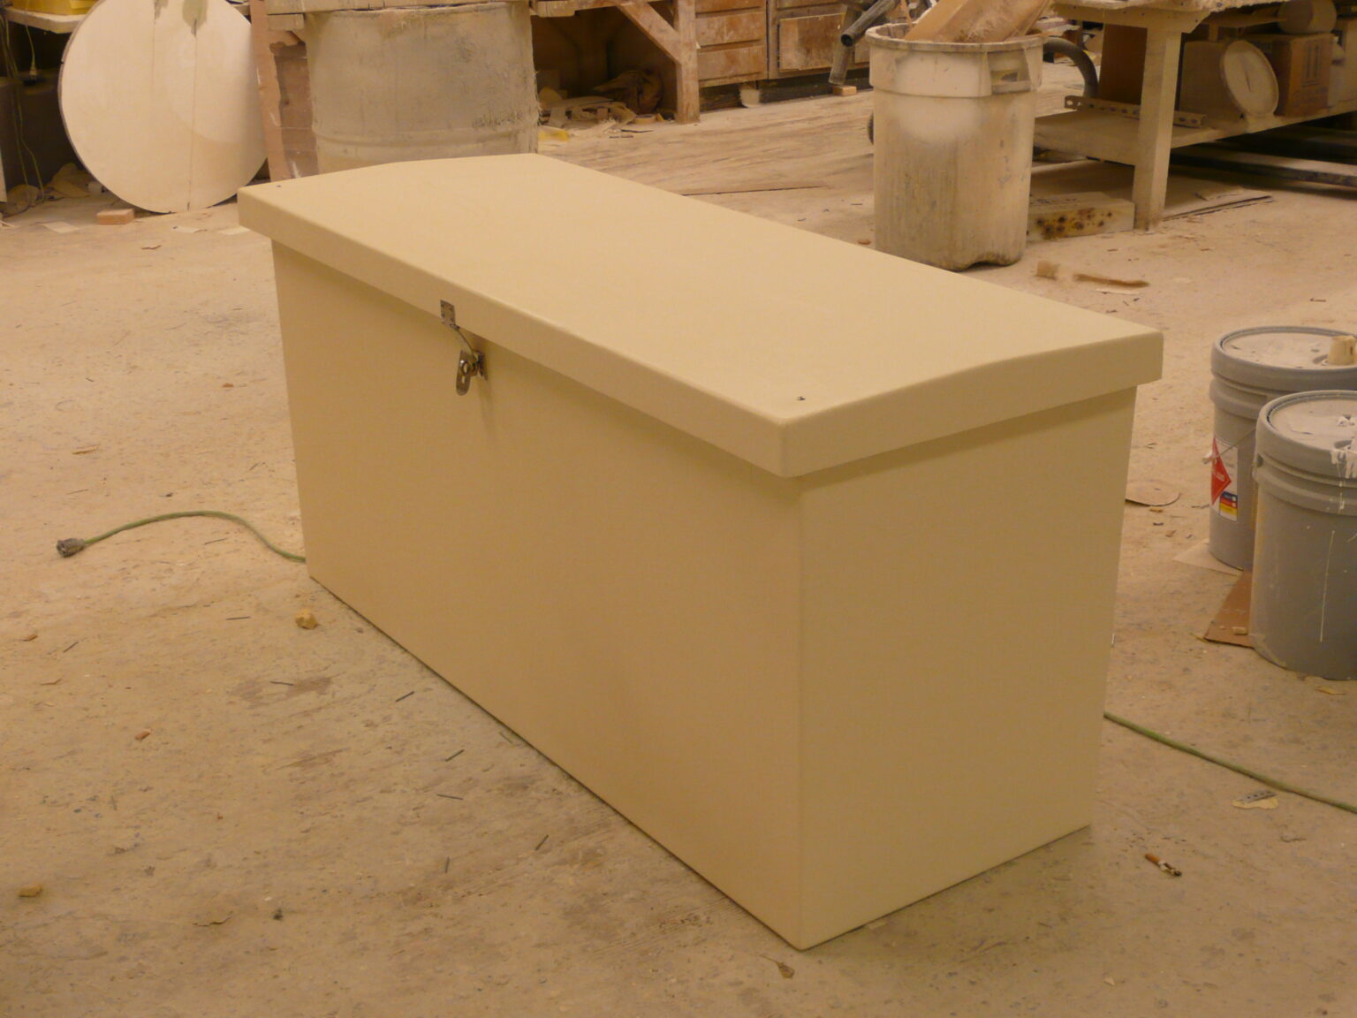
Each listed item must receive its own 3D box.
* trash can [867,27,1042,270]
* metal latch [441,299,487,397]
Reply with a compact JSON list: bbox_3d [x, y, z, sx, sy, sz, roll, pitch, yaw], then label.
[{"bbox_3d":[0.846,-1.126,5.830,0.530,0.682,0.530,-1,22,0],"label":"trash can"},{"bbox_3d":[-0.313,-0.234,2.746,0.050,0.142,0.050,-15,26,-32],"label":"metal latch"}]

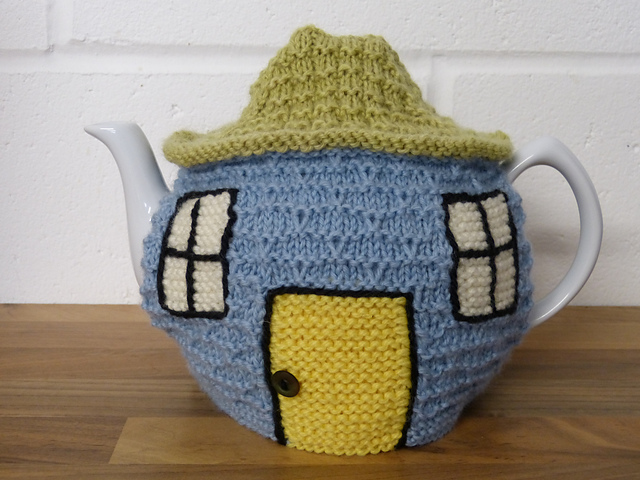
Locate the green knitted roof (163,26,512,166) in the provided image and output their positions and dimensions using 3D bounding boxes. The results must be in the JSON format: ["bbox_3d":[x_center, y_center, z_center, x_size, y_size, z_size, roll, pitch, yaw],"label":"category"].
[{"bbox_3d":[0.009,-0.062,0.376,0.156,0.060,0.150,0,14,0],"label":"green knitted roof"}]

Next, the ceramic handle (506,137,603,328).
[{"bbox_3d":[0.103,-0.002,0.393,0.050,0.090,0.019,0,14,0],"label":"ceramic handle"}]

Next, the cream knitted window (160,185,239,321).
[{"bbox_3d":[-0.049,0.004,0.341,0.015,0.052,0.044,-13,19,-42],"label":"cream knitted window"}]

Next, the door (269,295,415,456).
[{"bbox_3d":[0.008,0.053,0.334,0.055,0.080,0.033,0,14,0],"label":"door"}]

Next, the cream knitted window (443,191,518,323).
[{"bbox_3d":[0.065,0.005,0.338,0.043,0.052,0.015,-14,19,-43],"label":"cream knitted window"}]

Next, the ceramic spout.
[{"bbox_3d":[-0.083,-0.013,0.390,0.043,0.080,0.028,0,14,0],"label":"ceramic spout"}]

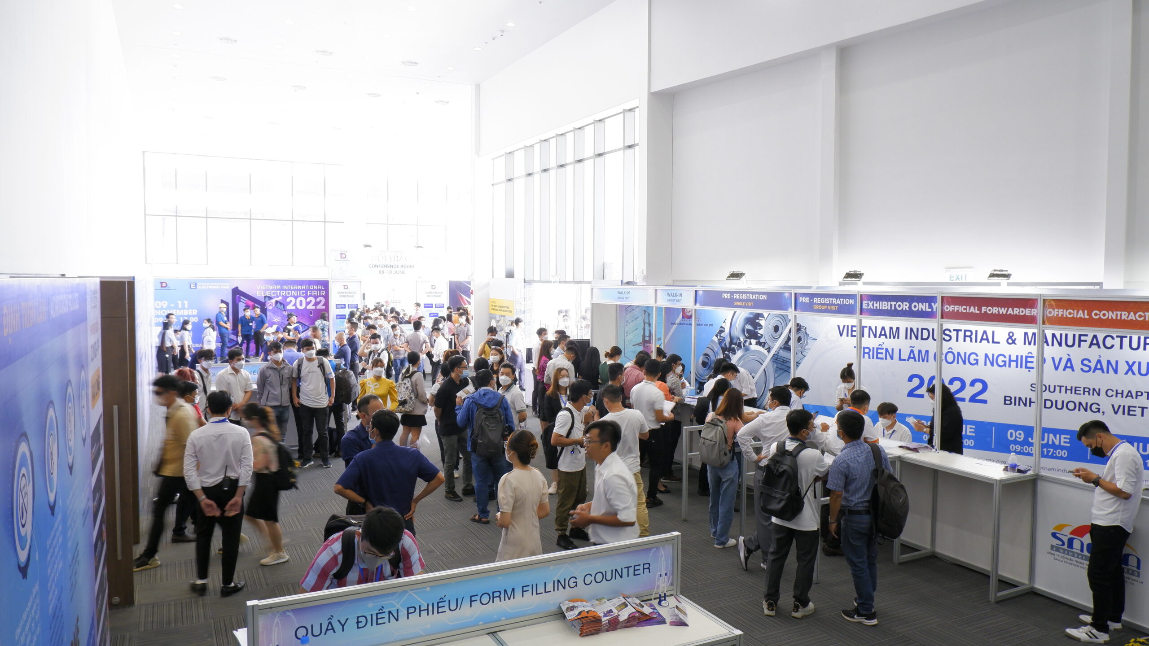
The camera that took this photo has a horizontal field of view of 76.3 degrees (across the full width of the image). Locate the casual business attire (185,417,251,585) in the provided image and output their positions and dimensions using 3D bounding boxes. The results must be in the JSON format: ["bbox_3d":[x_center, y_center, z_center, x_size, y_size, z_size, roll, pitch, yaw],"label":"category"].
[{"bbox_3d":[-3.022,1.517,6.255,0.570,1.450,0.360,-1,4,-19],"label":"casual business attire"}]

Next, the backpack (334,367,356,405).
[{"bbox_3d":[-3.295,0.910,10.588,0.240,0.510,0.320,1,3,9],"label":"backpack"}]

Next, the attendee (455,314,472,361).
[{"bbox_3d":[-2.820,0.591,18.628,0.470,1.680,0.330,1,3,8],"label":"attendee"}]

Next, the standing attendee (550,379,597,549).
[{"bbox_3d":[-0.017,1.387,7.395,0.420,1.640,0.480,2,4,30],"label":"standing attendee"}]

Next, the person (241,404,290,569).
[{"bbox_3d":[-2.899,1.463,6.927,0.620,1.500,0.450,-1,4,-25],"label":"person"}]

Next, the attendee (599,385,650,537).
[{"bbox_3d":[0.465,1.409,7.077,0.520,1.640,0.380,-1,4,-24],"label":"attendee"}]

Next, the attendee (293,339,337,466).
[{"bbox_3d":[-3.624,1.091,10.121,0.550,1.730,0.330,-1,4,-24],"label":"attendee"}]

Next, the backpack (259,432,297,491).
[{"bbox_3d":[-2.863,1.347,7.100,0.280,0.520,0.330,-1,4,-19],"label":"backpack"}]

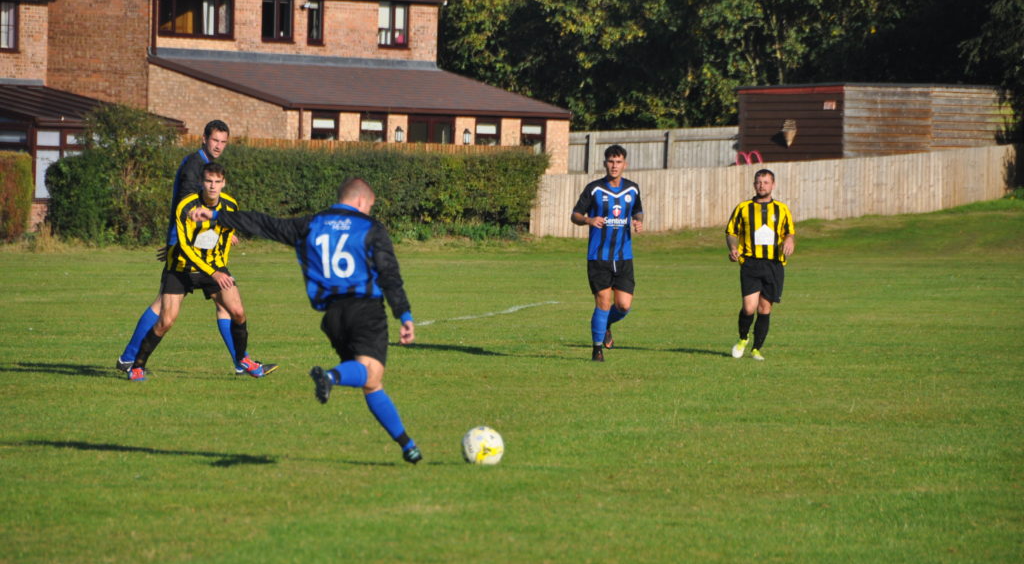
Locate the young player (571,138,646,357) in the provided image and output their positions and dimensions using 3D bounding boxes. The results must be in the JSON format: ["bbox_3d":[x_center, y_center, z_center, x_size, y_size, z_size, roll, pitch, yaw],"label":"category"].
[{"bbox_3d":[0.783,-0.234,69.900,0.600,1.770,0.500,1,1,2],"label":"young player"}]

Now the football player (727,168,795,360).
[{"bbox_3d":[2.196,-0.154,75.000,0.600,1.680,0.500,1,1,3],"label":"football player"}]

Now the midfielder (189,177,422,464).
[{"bbox_3d":[-1.115,0.211,46.000,1.050,1.500,0.800,2,1,25],"label":"midfielder"}]

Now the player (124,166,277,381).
[{"bbox_3d":[-2.215,-0.075,61.000,0.880,1.540,0.620,1,1,-23],"label":"player"}]

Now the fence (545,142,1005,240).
[{"bbox_3d":[5.270,-1.839,170.500,12.056,2.024,0.200,1,1,-35],"label":"fence"}]

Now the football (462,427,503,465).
[{"bbox_3d":[-0.153,0.884,45.700,0.220,0.220,0.220,1,1,0],"label":"football"}]

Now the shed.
[{"bbox_3d":[7.733,-3.008,182.159,2.600,2.300,7.000,2,1,33],"label":"shed"}]

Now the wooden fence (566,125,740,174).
[{"bbox_3d":[3.022,-2.360,182.000,4.200,2.000,0.120,2,1,26],"label":"wooden fence"}]

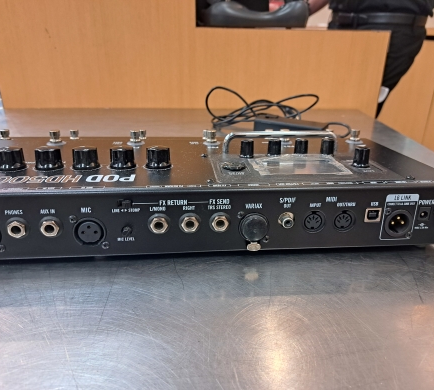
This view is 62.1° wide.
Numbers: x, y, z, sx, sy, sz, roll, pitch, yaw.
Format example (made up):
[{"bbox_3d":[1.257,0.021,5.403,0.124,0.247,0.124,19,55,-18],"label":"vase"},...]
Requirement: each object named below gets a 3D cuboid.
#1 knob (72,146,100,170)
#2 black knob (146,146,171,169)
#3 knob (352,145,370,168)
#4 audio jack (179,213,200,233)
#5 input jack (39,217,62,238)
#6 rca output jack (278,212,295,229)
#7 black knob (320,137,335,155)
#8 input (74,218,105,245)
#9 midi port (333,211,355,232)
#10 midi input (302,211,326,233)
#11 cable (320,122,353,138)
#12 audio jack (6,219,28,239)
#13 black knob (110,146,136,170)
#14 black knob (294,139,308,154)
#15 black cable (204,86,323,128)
[{"bbox_3d":[-0.103,-0.029,0.281,0.021,0.015,0.021,-1,22,-6],"label":"knob"},{"bbox_3d":[-0.046,-0.030,0.287,0.019,0.015,0.019,-1,21,-7],"label":"black knob"},{"bbox_3d":[0.124,-0.032,0.309,0.013,0.014,0.013,-1,21,-7],"label":"knob"},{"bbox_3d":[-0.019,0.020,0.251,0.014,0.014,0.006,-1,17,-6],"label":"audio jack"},{"bbox_3d":[-0.109,0.021,0.236,0.014,0.014,0.006,-1,17,-7],"label":"input jack"},{"bbox_3d":[0.050,0.018,0.256,0.011,0.011,0.009,-1,18,-6],"label":"rca output jack"},{"bbox_3d":[0.103,-0.044,0.332,0.013,0.015,0.013,-1,22,-6],"label":"black knob"},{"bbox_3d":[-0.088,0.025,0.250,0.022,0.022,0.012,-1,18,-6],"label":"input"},{"bbox_3d":[0.093,0.018,0.268,0.017,0.017,0.010,-1,18,-6],"label":"midi port"},{"bbox_3d":[0.071,0.019,0.265,0.017,0.017,0.010,-1,18,-6],"label":"midi input"},{"bbox_3d":[0.213,-0.115,0.640,0.048,0.014,0.085,5,23,10],"label":"cable"},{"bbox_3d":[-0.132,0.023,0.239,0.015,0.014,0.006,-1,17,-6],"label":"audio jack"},{"bbox_3d":[-0.075,-0.029,0.285,0.021,0.015,0.021,-1,22,-6],"label":"black knob"},{"bbox_3d":[0.080,-0.045,0.338,0.013,0.014,0.013,-1,21,-7],"label":"black knob"},{"bbox_3d":[0.095,-0.181,0.745,0.222,0.073,0.150,1,20,0],"label":"black cable"}]

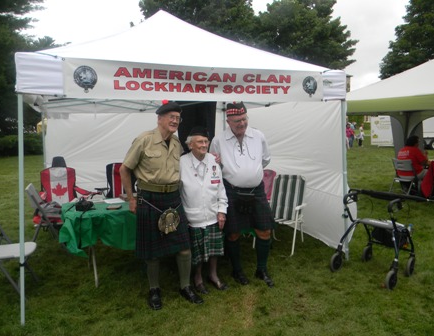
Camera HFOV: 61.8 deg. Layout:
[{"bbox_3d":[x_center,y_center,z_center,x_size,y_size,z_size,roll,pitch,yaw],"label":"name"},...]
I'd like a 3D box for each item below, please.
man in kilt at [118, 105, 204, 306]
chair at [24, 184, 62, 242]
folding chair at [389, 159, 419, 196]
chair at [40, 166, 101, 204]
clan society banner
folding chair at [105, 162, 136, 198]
[{"bbox_3d":[-0.496,0.300,3.144,0.700,1.730,0.460,-3,7,-22],"label":"man in kilt"},{"bbox_3d":[-2.064,0.631,4.373,0.520,0.820,0.460,-3,7,-22],"label":"chair"},{"bbox_3d":[3.946,0.224,7.454,0.520,0.800,0.460,-6,9,-42],"label":"folding chair"},{"bbox_3d":[-2.125,0.422,5.139,0.850,1.060,0.650,-4,8,-30],"label":"chair"},{"bbox_3d":[-0.037,-0.756,3.235,2.440,0.300,0.030,-3,7,-24],"label":"clan society banner"},{"bbox_3d":[-1.455,0.419,5.494,0.830,0.970,0.650,-2,7,-10],"label":"folding chair"}]

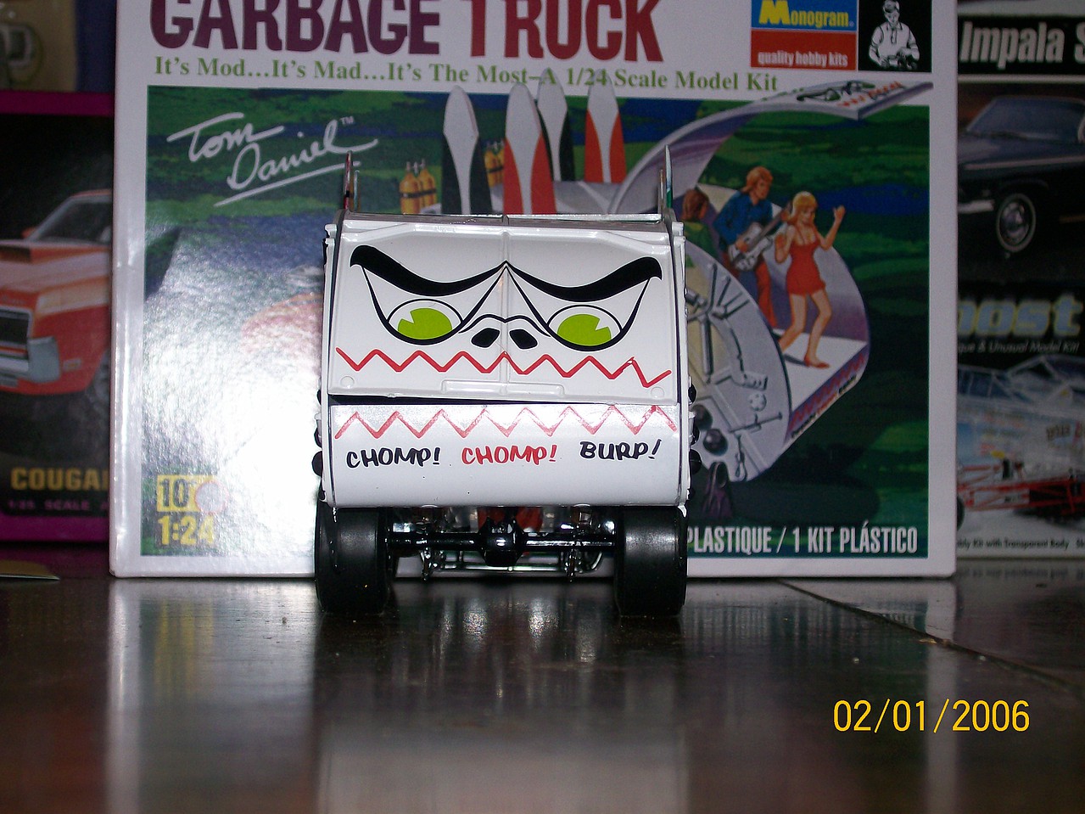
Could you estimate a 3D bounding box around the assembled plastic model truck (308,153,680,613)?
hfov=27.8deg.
[{"bbox_3d":[-0.009,-0.004,0.515,0.081,0.098,0.145,0,-2,-1],"label":"assembled plastic model truck"}]

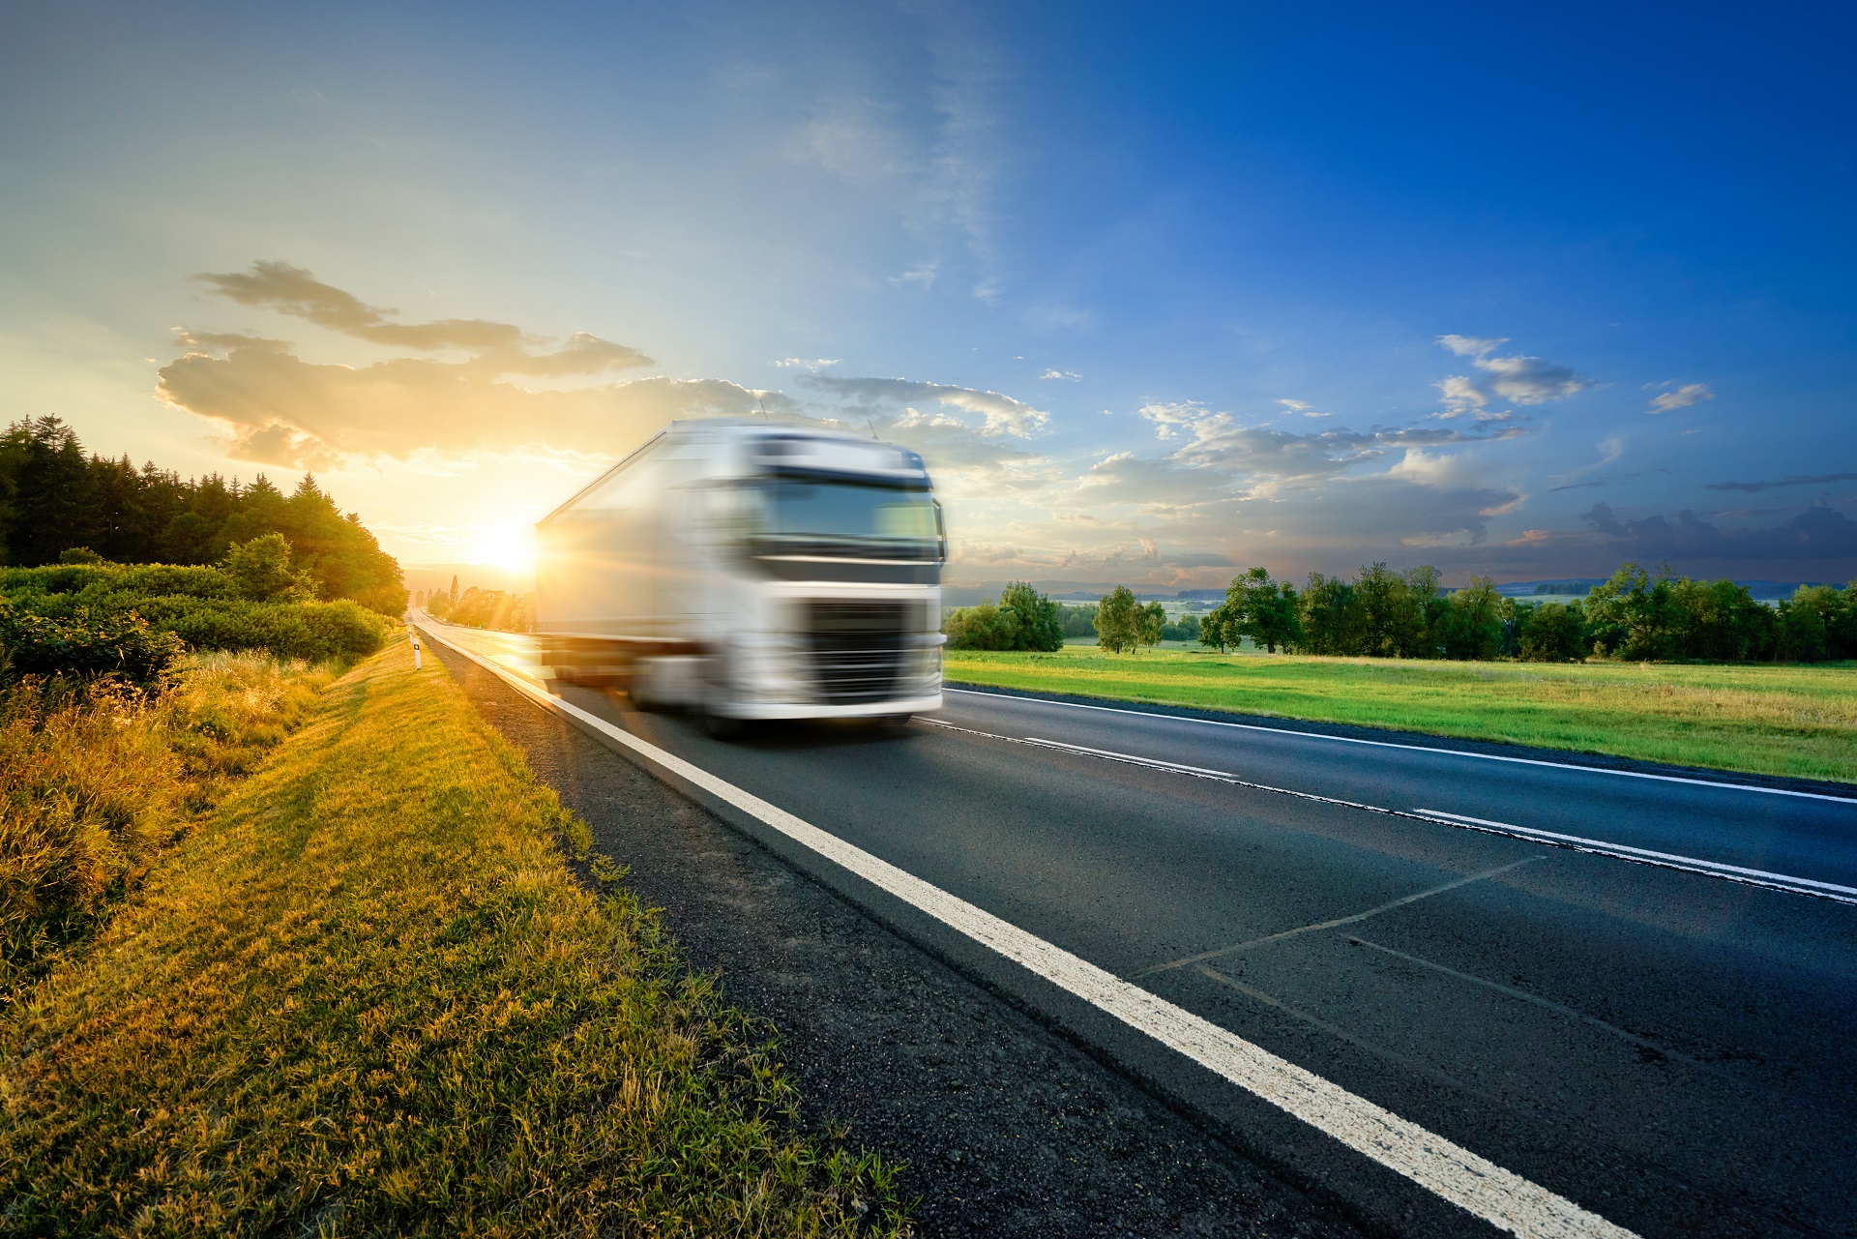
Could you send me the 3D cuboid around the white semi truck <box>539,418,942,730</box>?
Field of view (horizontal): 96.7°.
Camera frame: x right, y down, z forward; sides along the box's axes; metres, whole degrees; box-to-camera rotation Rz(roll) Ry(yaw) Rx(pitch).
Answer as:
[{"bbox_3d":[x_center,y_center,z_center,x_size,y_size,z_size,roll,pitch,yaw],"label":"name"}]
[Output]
[{"bbox_3d":[-5.180,-0.560,16.200,2.600,4.000,16.400,-1,0,-32],"label":"white semi truck"}]

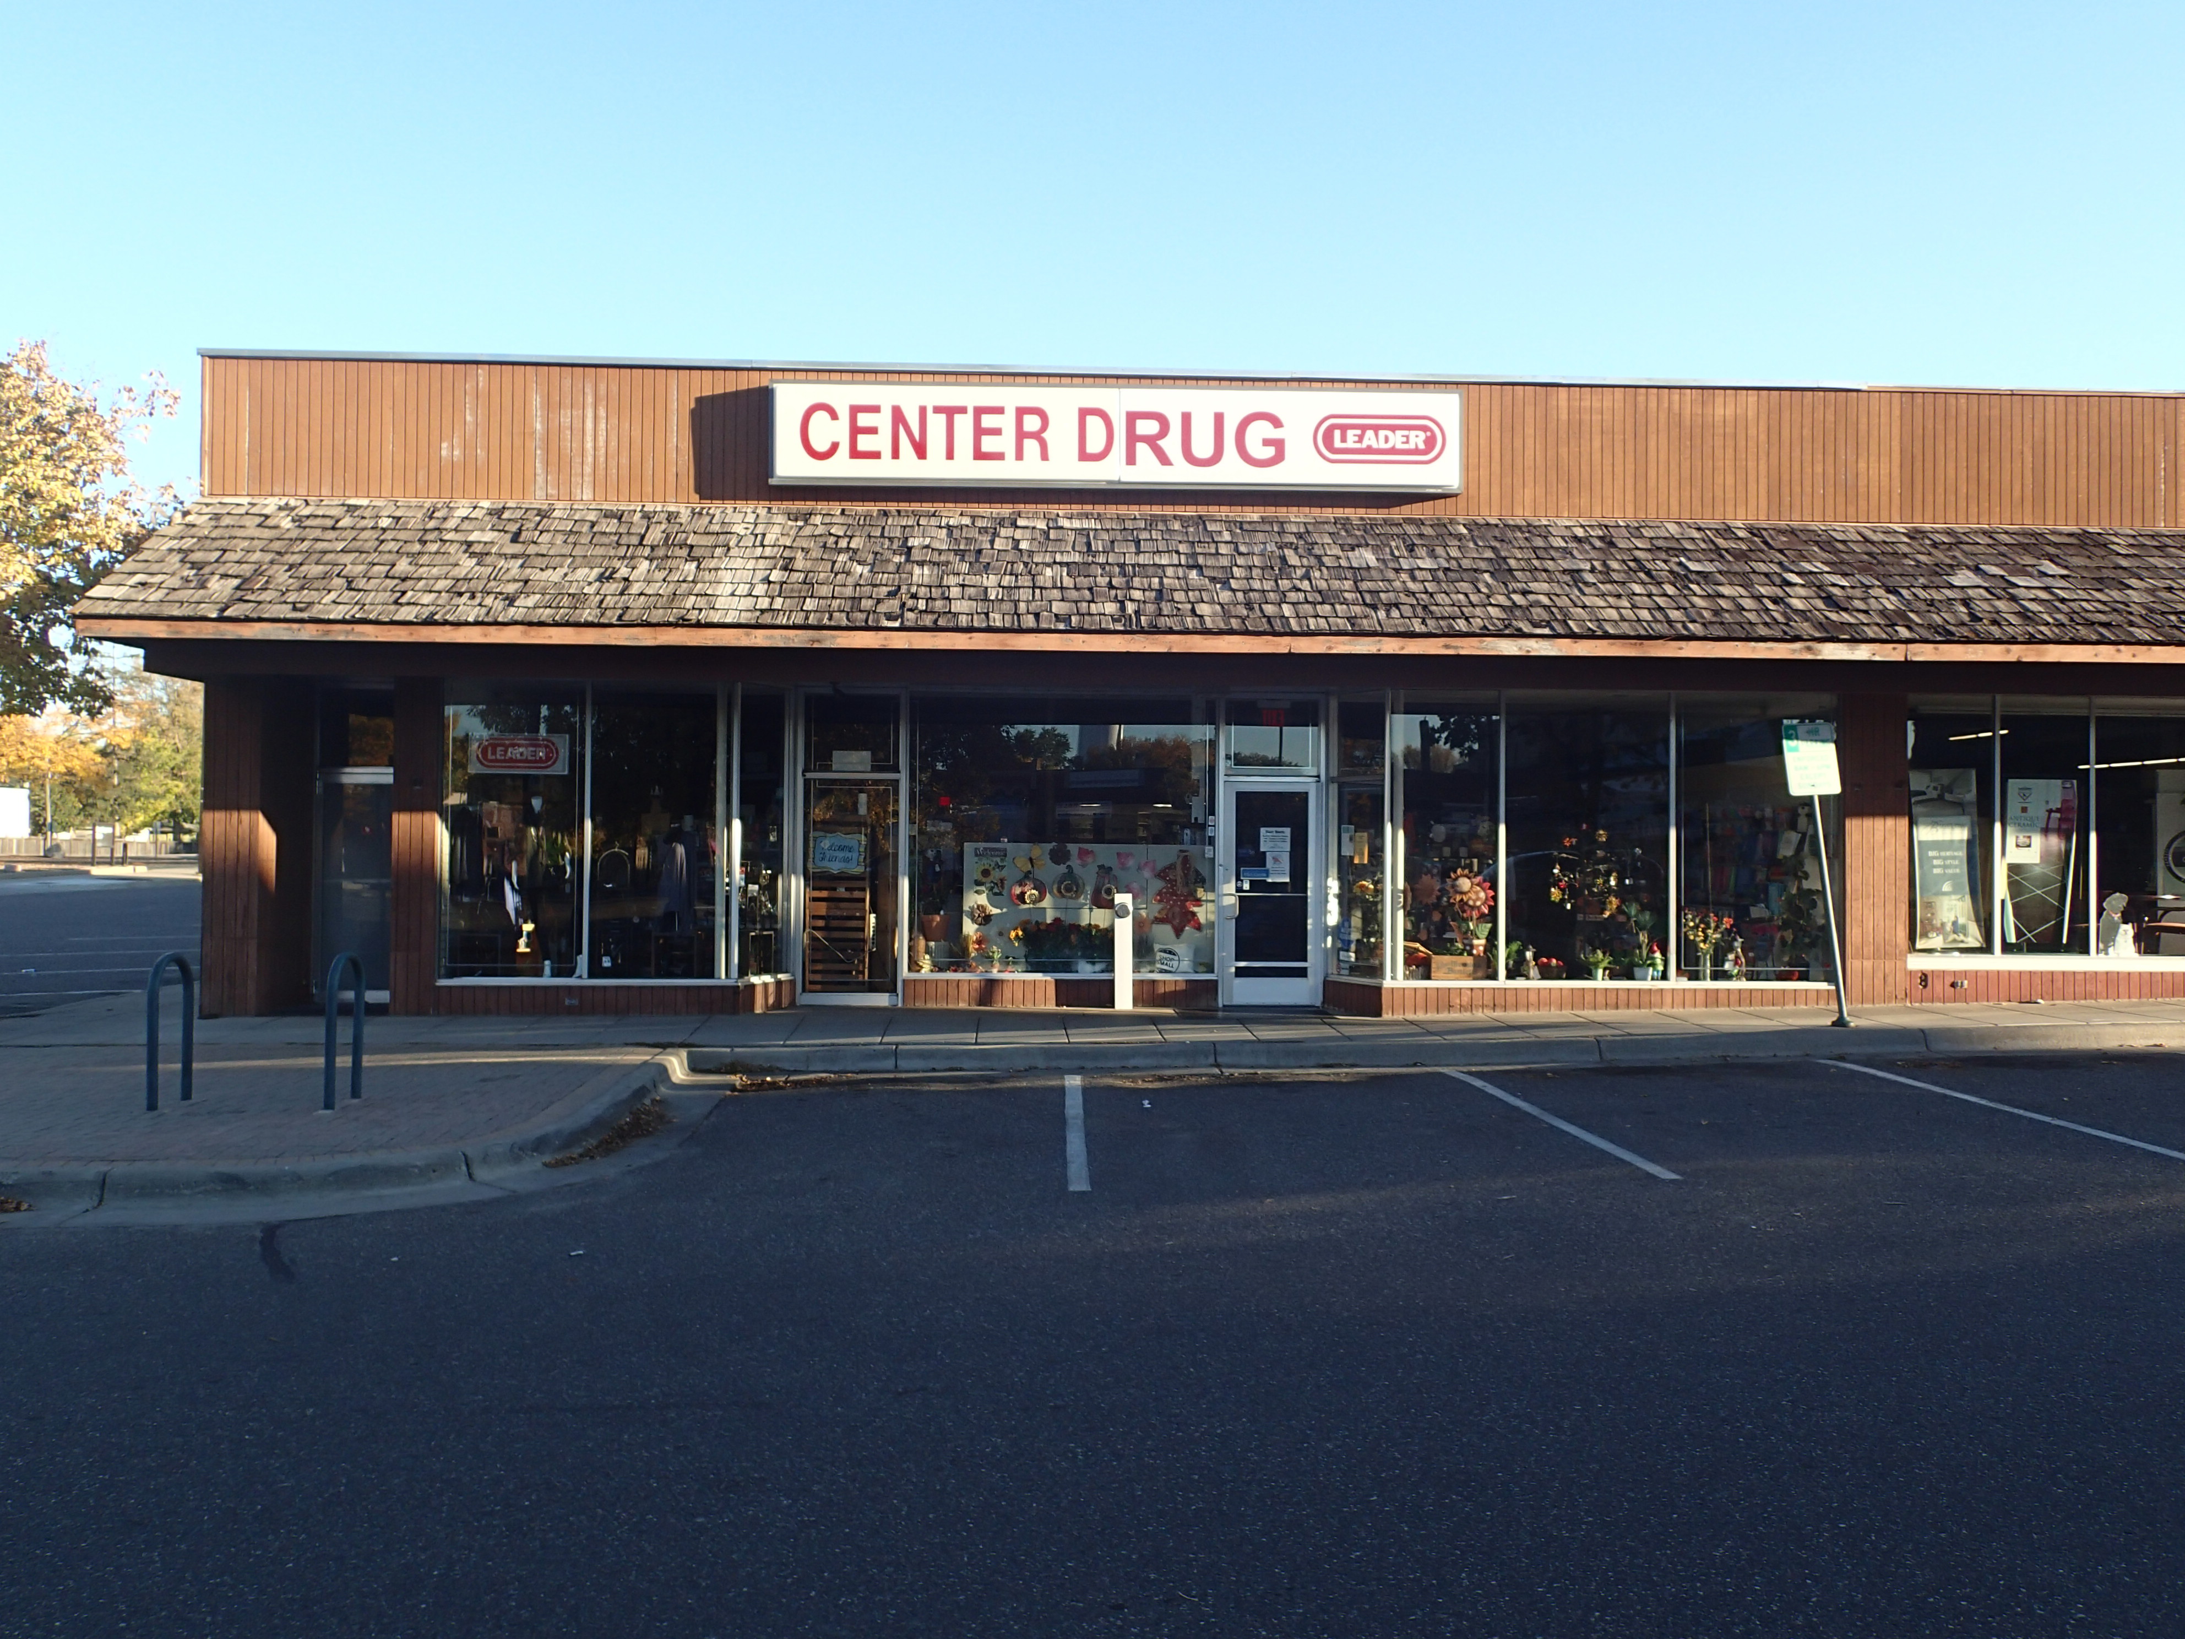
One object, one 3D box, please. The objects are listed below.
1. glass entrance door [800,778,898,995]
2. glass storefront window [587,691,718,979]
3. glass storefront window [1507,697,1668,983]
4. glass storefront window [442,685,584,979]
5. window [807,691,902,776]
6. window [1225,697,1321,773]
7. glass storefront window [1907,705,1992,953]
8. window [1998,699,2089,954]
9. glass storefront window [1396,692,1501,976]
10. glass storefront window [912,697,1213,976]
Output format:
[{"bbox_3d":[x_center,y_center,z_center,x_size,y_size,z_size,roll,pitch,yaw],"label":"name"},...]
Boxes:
[{"bbox_3d":[-2.290,0.683,16.786,0.933,2.126,0.080,0,-1,-3],"label":"glass entrance door"},{"bbox_3d":[-3.943,0.137,15.858,1.163,2.582,0.080,0,-1,-3],"label":"glass storefront window"},{"bbox_3d":[4.551,0.187,16.289,1.514,2.621,0.080,0,-1,-3],"label":"glass storefront window"},{"bbox_3d":[-5.167,0.106,15.797,1.259,2.633,0.080,0,-1,-3],"label":"glass storefront window"},{"bbox_3d":[-2.277,-0.817,16.807,0.870,0.778,0.080,0,-1,-3],"label":"window"},{"bbox_3d":[1.728,-0.811,17.010,0.924,0.722,0.080,0,-1,-3],"label":"window"},{"bbox_3d":[7.986,0.079,16.465,0.814,2.332,0.080,0,-1,-3],"label":"glass storefront window"},{"bbox_3d":[8.858,0.071,16.509,0.868,2.386,0.080,0,-1,-3],"label":"window"},{"bbox_3d":[3.265,0.171,16.224,0.933,2.579,0.080,0,-1,-3],"label":"glass storefront window"},{"bbox_3d":[-0.281,0.162,16.895,2.866,2.653,0.080,0,-1,-3],"label":"glass storefront window"}]

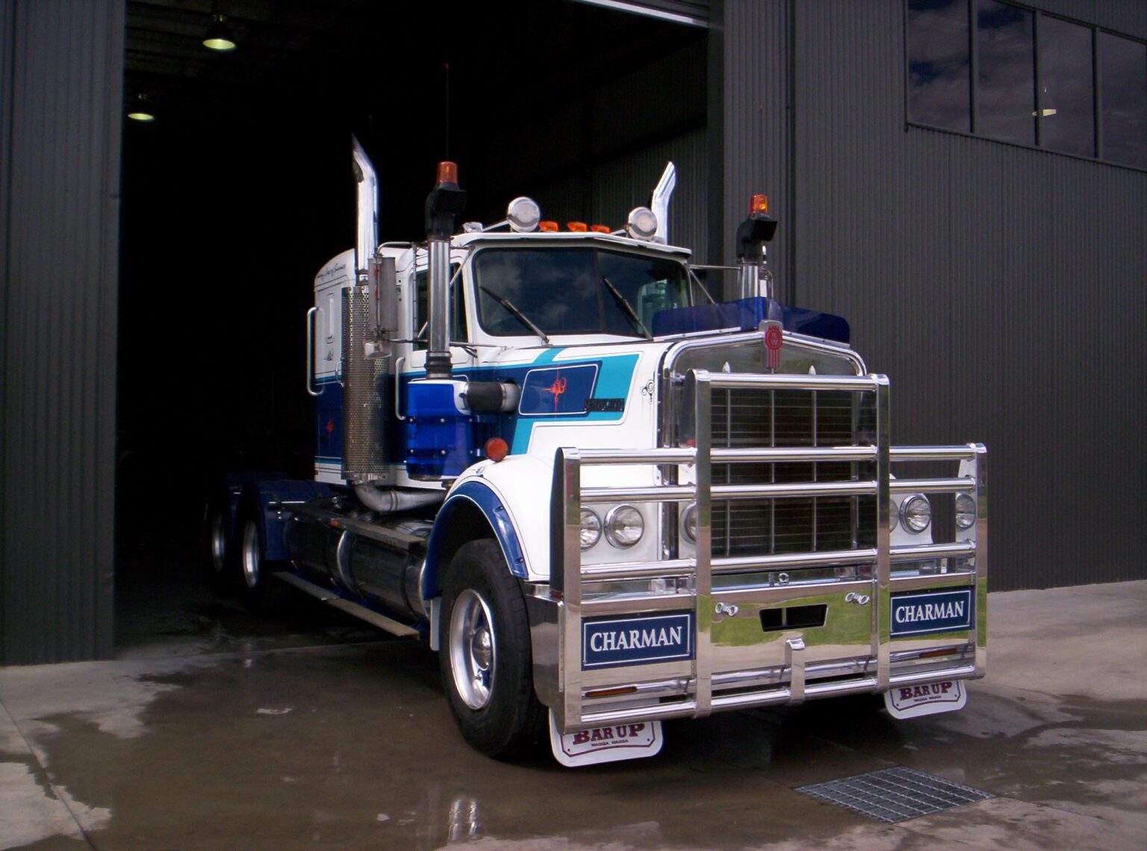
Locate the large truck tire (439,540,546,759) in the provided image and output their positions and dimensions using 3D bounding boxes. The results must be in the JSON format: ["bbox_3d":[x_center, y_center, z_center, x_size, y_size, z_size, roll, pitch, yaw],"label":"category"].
[{"bbox_3d":[-0.388,1.099,6.018,0.280,1.060,1.060,0,-1,-25],"label":"large truck tire"}]

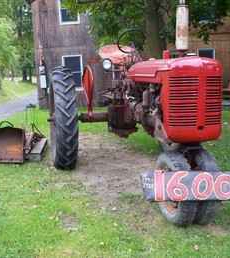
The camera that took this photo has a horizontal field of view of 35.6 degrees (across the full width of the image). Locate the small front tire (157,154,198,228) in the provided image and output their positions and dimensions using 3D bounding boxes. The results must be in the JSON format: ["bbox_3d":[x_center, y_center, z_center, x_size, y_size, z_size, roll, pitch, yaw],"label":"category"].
[{"bbox_3d":[0.568,0.559,3.356,0.155,0.675,0.675,-7,12,-11],"label":"small front tire"}]

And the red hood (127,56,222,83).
[{"bbox_3d":[0.536,-0.592,3.619,0.480,0.250,1.450,-4,12,-13],"label":"red hood"}]

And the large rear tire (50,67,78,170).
[{"bbox_3d":[-0.734,-0.151,5.059,0.270,1.430,1.430,-4,12,-13],"label":"large rear tire"}]

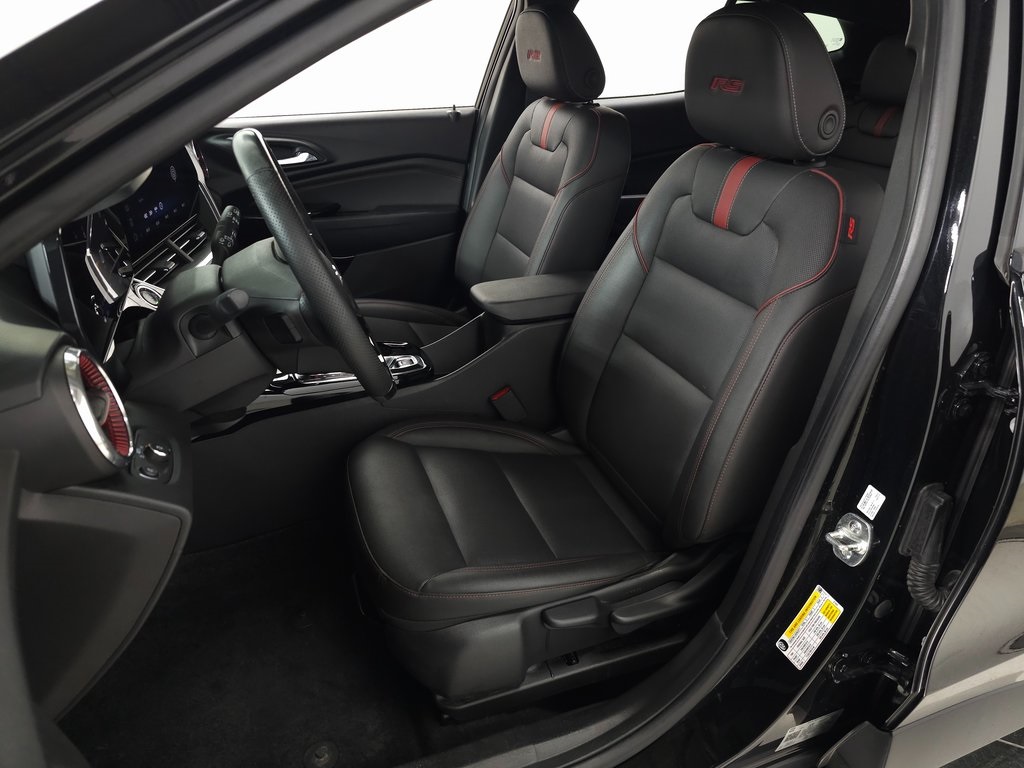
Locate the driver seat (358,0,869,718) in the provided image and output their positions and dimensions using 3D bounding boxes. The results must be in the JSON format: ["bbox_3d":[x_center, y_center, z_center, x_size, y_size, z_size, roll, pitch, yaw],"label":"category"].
[{"bbox_3d":[0.103,-0.068,1.060,0.770,0.920,0.540,-10,31,-18],"label":"driver seat"}]

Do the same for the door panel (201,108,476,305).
[{"bbox_3d":[-0.529,-0.405,1.896,0.900,0.640,0.110,-10,31,-18],"label":"door panel"}]

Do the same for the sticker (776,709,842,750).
[{"bbox_3d":[0.414,0.477,0.941,0.100,0.045,0.004,-10,31,-18],"label":"sticker"}]

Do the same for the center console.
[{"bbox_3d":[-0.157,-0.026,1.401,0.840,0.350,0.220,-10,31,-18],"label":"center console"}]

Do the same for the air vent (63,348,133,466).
[{"bbox_3d":[-0.357,0.021,0.591,0.032,0.115,0.115,-21,34,-16],"label":"air vent"}]

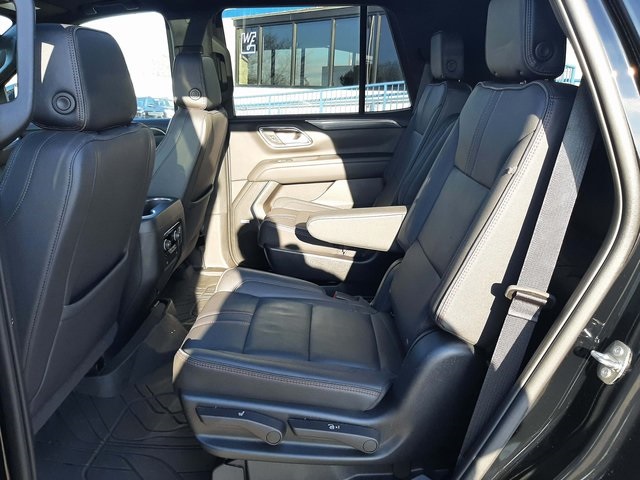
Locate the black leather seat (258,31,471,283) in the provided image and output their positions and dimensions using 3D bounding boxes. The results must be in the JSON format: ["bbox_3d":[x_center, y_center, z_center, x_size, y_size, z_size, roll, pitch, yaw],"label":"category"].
[{"bbox_3d":[0.146,-0.267,1.907,0.780,1.030,0.570,2,18,2],"label":"black leather seat"}]

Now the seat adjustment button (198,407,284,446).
[{"bbox_3d":[-0.156,0.373,0.966,0.178,0.055,0.035,10,18,-1],"label":"seat adjustment button"}]

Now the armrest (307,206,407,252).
[{"bbox_3d":[0.131,-0.042,1.701,0.350,0.145,0.090,2,18,2],"label":"armrest"}]

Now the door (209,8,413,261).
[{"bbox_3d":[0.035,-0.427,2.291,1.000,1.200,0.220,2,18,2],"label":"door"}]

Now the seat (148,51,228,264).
[{"bbox_3d":[-0.794,-0.240,1.959,0.820,1.030,0.560,2,18,2],"label":"seat"}]

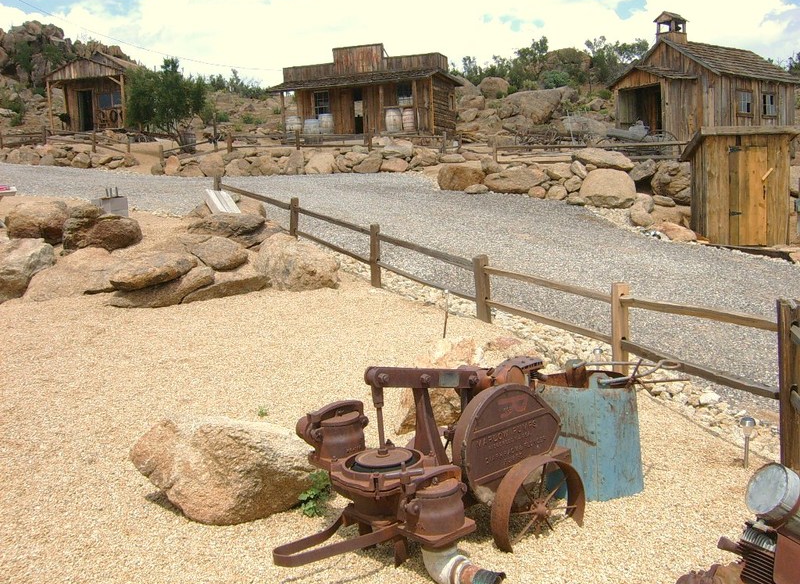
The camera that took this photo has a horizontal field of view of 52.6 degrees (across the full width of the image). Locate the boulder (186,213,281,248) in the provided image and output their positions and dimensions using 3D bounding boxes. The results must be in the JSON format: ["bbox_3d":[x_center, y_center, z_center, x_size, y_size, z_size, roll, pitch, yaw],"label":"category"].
[{"bbox_3d":[-3.088,-1.122,15.000,1.700,0.550,1.100,-4,10,-11],"label":"boulder"}]

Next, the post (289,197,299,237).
[{"bbox_3d":[-1.751,-1.212,13.300,0.100,0.700,0.100,-7,7,-36],"label":"post"}]

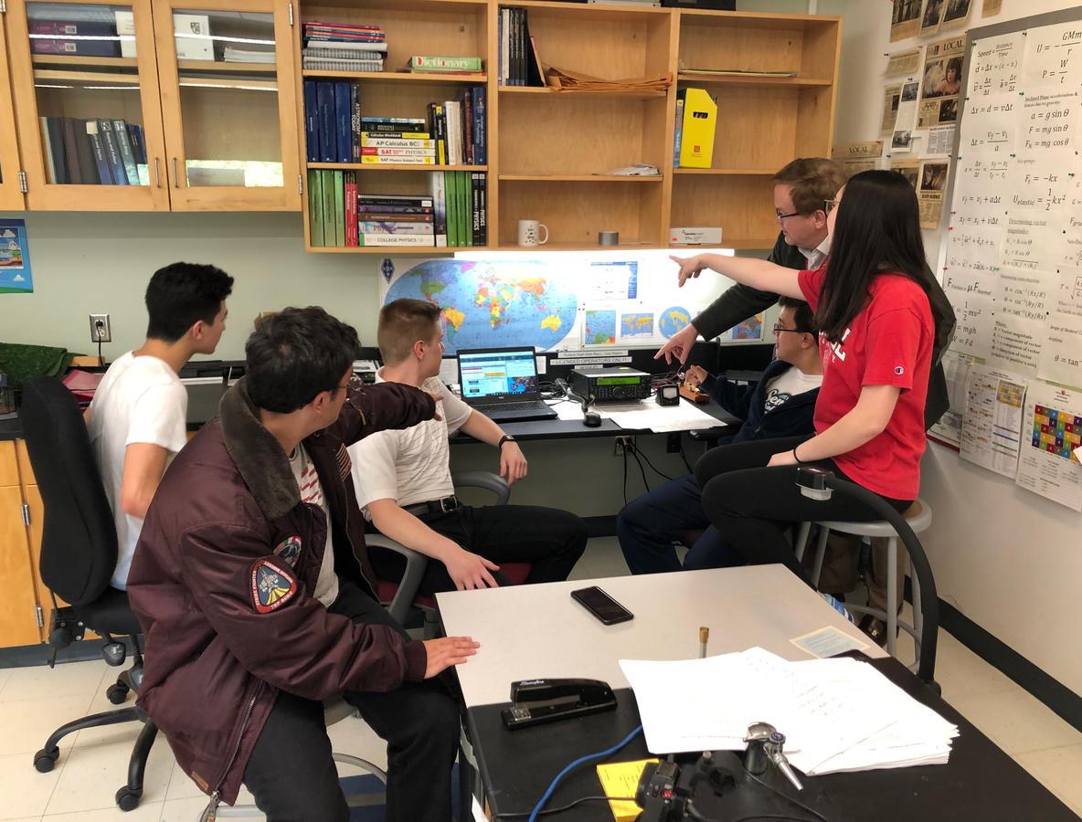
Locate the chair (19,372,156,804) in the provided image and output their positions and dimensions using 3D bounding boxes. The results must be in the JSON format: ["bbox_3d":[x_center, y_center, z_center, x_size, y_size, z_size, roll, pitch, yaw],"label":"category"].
[{"bbox_3d":[-1.147,0.451,2.513,0.620,1.140,0.660,15,20,42],"label":"chair"}]

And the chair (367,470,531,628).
[{"bbox_3d":[-0.332,0.488,2.773,0.640,0.960,0.620,7,16,22],"label":"chair"}]

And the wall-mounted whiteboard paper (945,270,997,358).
[{"bbox_3d":[1.532,-0.354,3.194,0.010,0.319,0.268,-3,15,-13],"label":"wall-mounted whiteboard paper"}]

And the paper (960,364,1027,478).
[{"bbox_3d":[1.572,0.034,3.093,0.010,0.344,0.286,-3,15,-13],"label":"paper"}]

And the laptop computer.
[{"bbox_3d":[-0.139,-0.109,3.605,0.340,0.226,0.339,-4,16,-16],"label":"laptop computer"}]

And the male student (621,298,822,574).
[{"bbox_3d":[0.676,0.230,3.217,0.780,1.260,0.720,-8,17,-29],"label":"male student"}]

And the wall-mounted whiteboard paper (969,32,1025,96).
[{"bbox_3d":[1.572,-1.190,3.065,0.010,0.195,0.268,-3,15,-12],"label":"wall-mounted whiteboard paper"}]

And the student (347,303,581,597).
[{"bbox_3d":[-0.206,0.313,2.852,0.740,1.330,0.720,4,15,12],"label":"student"}]

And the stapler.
[{"bbox_3d":[0.032,0.458,1.425,0.189,0.057,0.038,-5,16,-21],"label":"stapler"}]

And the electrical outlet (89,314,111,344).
[{"bbox_3d":[-1.770,-0.331,3.567,0.072,0.114,0.012,-3,15,-12],"label":"electrical outlet"}]

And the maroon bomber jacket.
[{"bbox_3d":[-0.463,0.307,1.812,0.550,0.700,0.800,4,15,13],"label":"maroon bomber jacket"}]

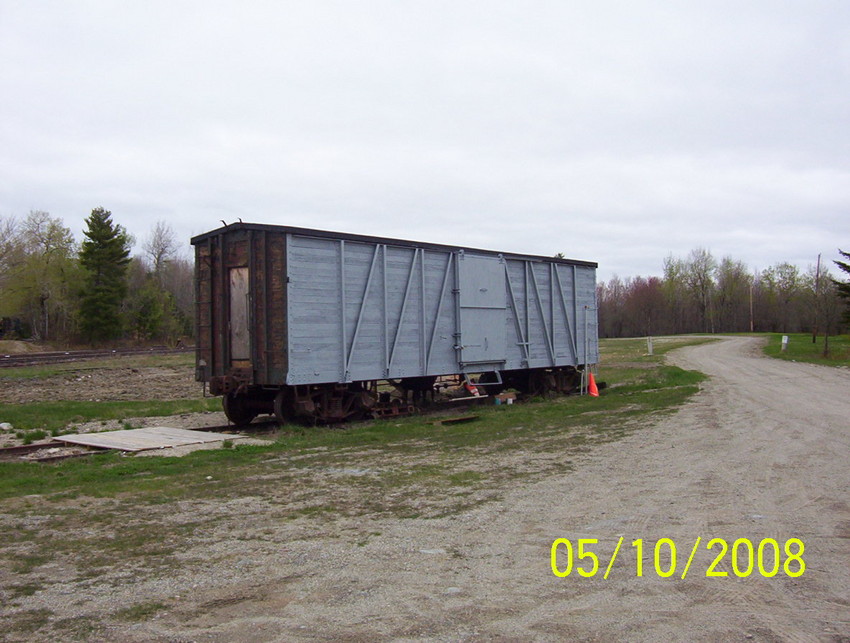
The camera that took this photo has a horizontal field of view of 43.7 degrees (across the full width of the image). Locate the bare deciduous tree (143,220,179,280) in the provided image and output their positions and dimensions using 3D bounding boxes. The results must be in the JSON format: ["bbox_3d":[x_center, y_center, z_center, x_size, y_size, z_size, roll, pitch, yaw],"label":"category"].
[{"bbox_3d":[-28.967,-4.600,116.000,4.600,13.300,4.600,-1,-1,0],"label":"bare deciduous tree"}]

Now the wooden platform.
[{"bbox_3d":[-4.880,2.110,18.750,3.050,0.120,2.450,-1,-1,39],"label":"wooden platform"}]

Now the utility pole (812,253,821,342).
[{"bbox_3d":[37.701,-2.215,102.000,0.300,8.900,0.300,-1,-1,0],"label":"utility pole"}]

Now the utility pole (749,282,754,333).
[{"bbox_3d":[57.061,-2.445,185.000,0.300,8.800,0.300,-1,-1,0],"label":"utility pole"}]

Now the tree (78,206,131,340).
[{"bbox_3d":[-32.679,-4.792,108.000,5.300,13.900,5.300,-1,-1,0],"label":"tree"}]

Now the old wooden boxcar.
[{"bbox_3d":[0.181,0.098,26.246,2.750,4.080,13.700,-1,-1,35],"label":"old wooden boxcar"}]

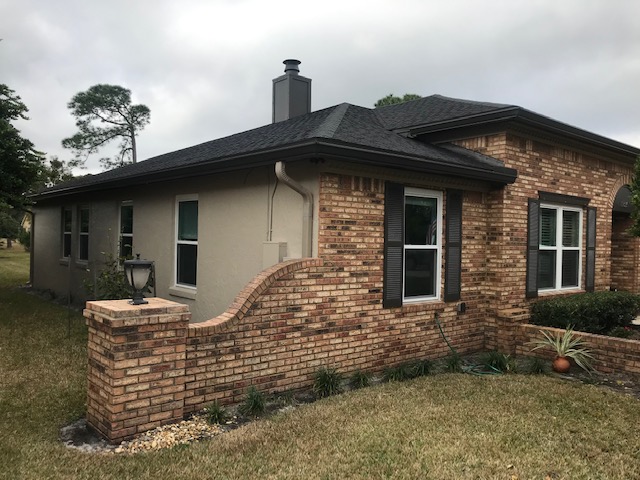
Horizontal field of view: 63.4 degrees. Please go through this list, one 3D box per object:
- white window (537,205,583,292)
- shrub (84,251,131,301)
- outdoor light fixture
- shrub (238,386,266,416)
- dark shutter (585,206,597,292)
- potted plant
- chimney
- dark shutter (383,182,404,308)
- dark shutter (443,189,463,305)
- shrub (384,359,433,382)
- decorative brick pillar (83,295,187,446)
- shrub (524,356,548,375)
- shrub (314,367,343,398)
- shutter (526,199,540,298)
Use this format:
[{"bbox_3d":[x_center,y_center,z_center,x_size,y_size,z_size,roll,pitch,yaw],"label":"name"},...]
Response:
[{"bbox_3d":[4.106,0.135,8.838,1.680,1.420,0.100,1,0,-40],"label":"white window"},{"bbox_3d":[-3.894,0.844,9.560,0.850,1.280,0.850,1,0,-40],"label":"shrub"},{"bbox_3d":[-1.639,0.349,4.674,0.260,0.430,0.260,1,0,-40],"label":"outdoor light fixture"},{"bbox_3d":[-0.622,1.478,4.758,0.250,0.225,0.250,2,0,0],"label":"shrub"},{"bbox_3d":[4.912,0.178,9.403,0.375,1.534,0.040,1,0,-40],"label":"dark shutter"},{"bbox_3d":[3.039,1.362,6.527,0.770,0.570,0.730,1,0,-40],"label":"potted plant"},{"bbox_3d":[-0.629,-3.328,11.671,0.600,1.490,0.700,1,0,-40],"label":"chimney"},{"bbox_3d":[0.910,0.071,6.407,0.355,1.539,0.040,1,0,-40],"label":"dark shutter"},{"bbox_3d":[1.854,0.092,7.188,0.375,1.545,0.040,1,0,-40],"label":"dark shutter"},{"bbox_3d":[1.026,1.487,6.073,0.500,0.210,0.280,1,0,-40],"label":"shrub"},{"bbox_3d":[-1.590,1.067,4.488,0.670,1.032,0.700,1,0,-40],"label":"decorative brick pillar"},{"bbox_3d":[2.696,1.530,6.447,0.270,0.210,0.260,1,0,-40],"label":"shrub"},{"bbox_3d":[0.079,1.458,5.319,0.290,0.270,0.290,2,0,0],"label":"shrub"},{"bbox_3d":[3.363,0.139,8.106,0.370,1.560,0.045,1,0,-40],"label":"shutter"}]

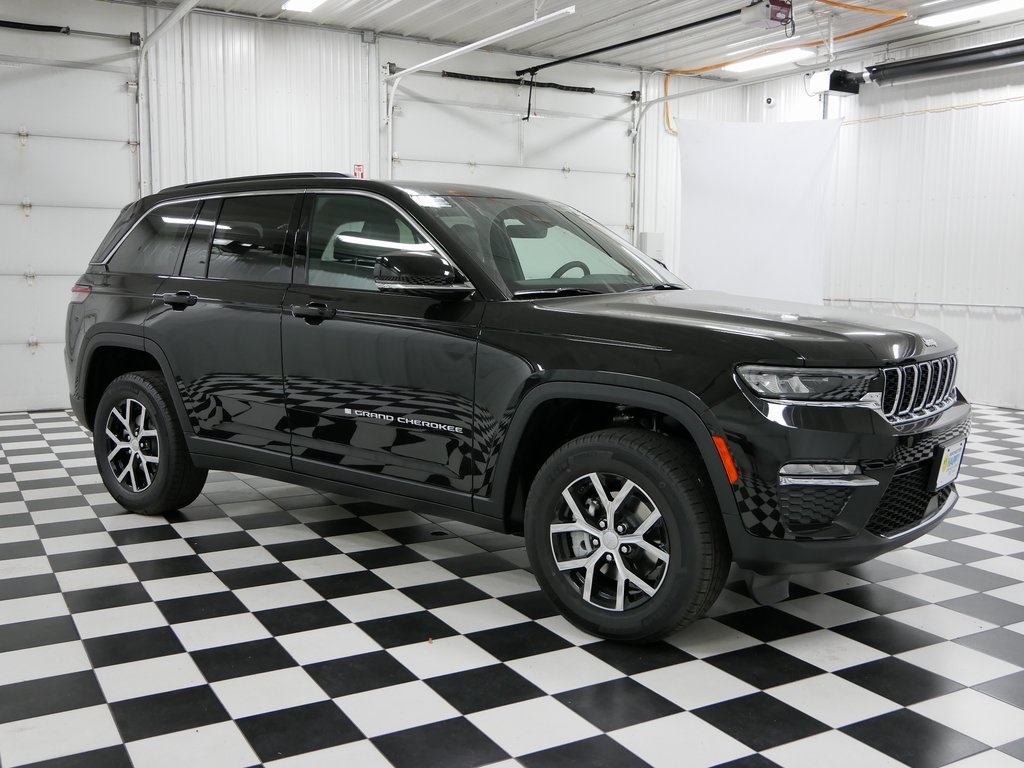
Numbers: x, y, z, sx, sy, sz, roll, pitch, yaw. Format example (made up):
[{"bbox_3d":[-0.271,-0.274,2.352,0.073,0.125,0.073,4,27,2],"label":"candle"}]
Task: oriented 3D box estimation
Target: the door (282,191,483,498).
[{"bbox_3d":[-0.558,-0.203,4.307,1.250,1.300,0.270,6,8,37],"label":"door"}]

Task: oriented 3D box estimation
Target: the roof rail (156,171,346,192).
[{"bbox_3d":[-1.324,-1.014,5.069,1.530,0.070,0.050,6,8,37],"label":"roof rail"}]

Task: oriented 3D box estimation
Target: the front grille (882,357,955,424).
[{"bbox_3d":[1.553,0.006,3.757,0.100,0.200,0.960,6,8,37],"label":"front grille"}]

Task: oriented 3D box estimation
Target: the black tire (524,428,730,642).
[{"bbox_3d":[0.410,0.546,3.646,0.765,0.765,0.265,6,8,37],"label":"black tire"}]

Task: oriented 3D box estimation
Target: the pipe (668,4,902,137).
[{"bbox_3d":[2.401,-3.260,10.651,1.400,0.710,3.450,-3,8,-30],"label":"pipe"}]

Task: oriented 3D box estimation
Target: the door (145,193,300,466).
[{"bbox_3d":[-1.364,-0.286,4.918,1.120,1.290,0.270,6,8,37],"label":"door"}]

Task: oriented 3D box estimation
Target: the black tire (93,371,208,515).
[{"bbox_3d":[-1.945,0.319,5.432,0.765,0.765,0.265,6,8,37],"label":"black tire"}]

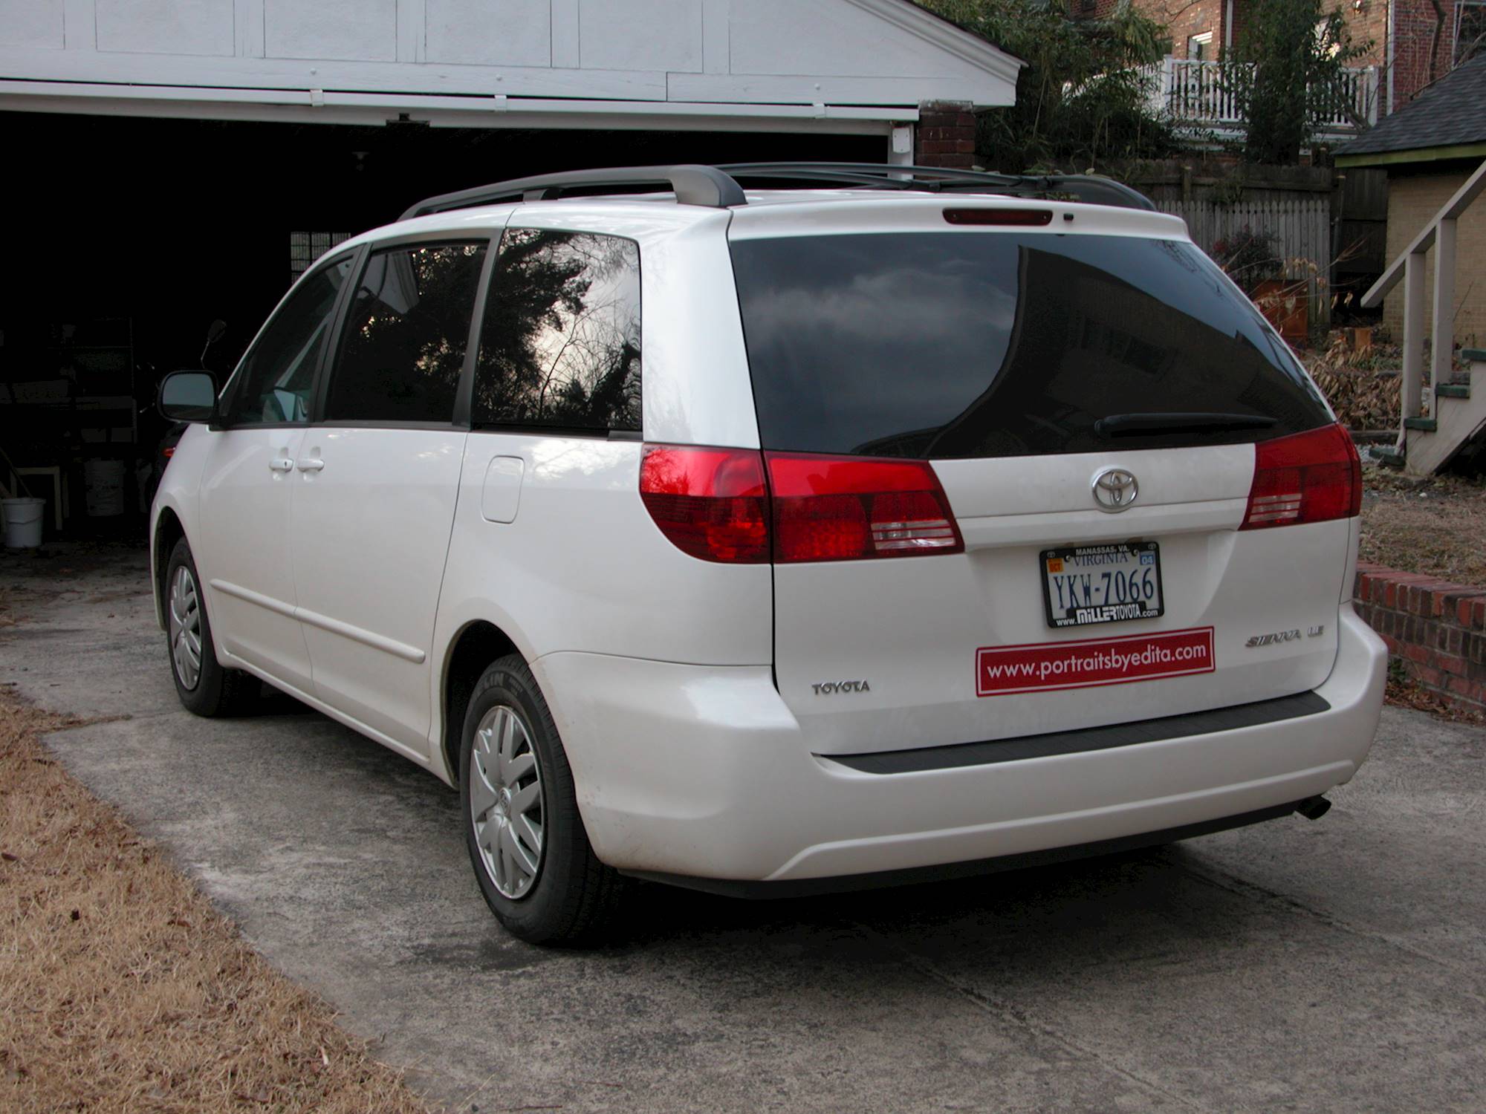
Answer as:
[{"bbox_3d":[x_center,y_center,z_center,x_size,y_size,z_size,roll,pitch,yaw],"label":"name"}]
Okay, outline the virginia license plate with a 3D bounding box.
[{"bbox_3d":[0.752,0.057,4.468,0.310,0.160,0.020,-4,-1,-28],"label":"virginia license plate"}]

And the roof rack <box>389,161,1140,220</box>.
[{"bbox_3d":[-0.011,-0.964,5.726,1.176,0.147,2.097,-4,8,-28],"label":"roof rack"}]

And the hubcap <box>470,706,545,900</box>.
[{"bbox_3d":[-0.543,0.572,4.990,0.059,0.441,0.441,-4,8,-28],"label":"hubcap"}]

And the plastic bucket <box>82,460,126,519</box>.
[{"bbox_3d":[-4.549,-0.488,15.300,0.310,0.385,0.310,0,6,0],"label":"plastic bucket"}]

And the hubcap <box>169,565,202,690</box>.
[{"bbox_3d":[-1.961,0.252,7.579,0.059,0.435,0.435,-4,8,-28],"label":"hubcap"}]

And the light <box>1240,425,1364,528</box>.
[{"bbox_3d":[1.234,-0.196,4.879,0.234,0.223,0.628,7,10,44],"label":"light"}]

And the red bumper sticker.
[{"bbox_3d":[0.747,0.216,4.489,0.624,0.098,0.010,-4,4,-28],"label":"red bumper sticker"}]

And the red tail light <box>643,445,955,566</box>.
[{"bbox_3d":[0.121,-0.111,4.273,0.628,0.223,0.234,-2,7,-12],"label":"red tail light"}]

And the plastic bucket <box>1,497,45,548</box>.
[{"bbox_3d":[-4.559,-0.217,13.600,0.295,0.300,0.295,0,6,0],"label":"plastic bucket"}]

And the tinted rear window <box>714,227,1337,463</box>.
[{"bbox_3d":[0.633,-0.461,4.616,1.509,0.642,0.093,-4,-31,-28],"label":"tinted rear window"}]

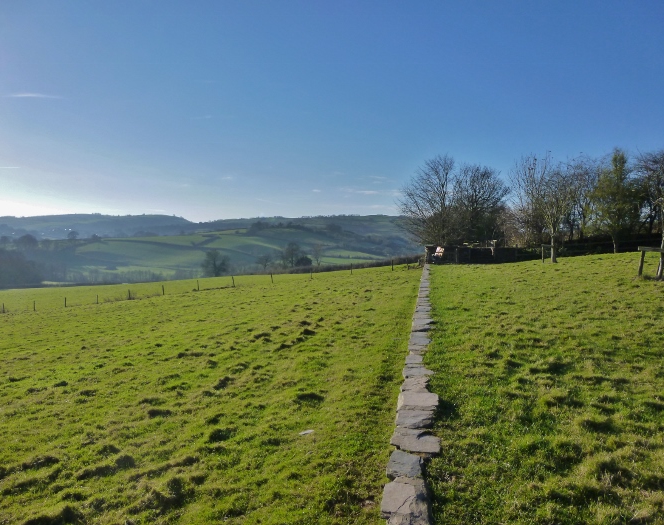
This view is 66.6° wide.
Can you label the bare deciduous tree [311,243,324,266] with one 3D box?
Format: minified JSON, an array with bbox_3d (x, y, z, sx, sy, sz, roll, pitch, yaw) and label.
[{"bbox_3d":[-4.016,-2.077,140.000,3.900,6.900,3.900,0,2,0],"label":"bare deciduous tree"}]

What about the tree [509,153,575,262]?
[{"bbox_3d":[10.983,-2.883,26.500,3.400,5.600,3.200,0,2,0],"label":"tree"}]

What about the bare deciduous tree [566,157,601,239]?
[{"bbox_3d":[17.344,-4.431,35.000,2.500,6.100,2.500,0,2,0],"label":"bare deciduous tree"}]

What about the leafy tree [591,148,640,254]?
[{"bbox_3d":[17.386,-3.741,31.000,3.000,6.400,3.000,0,2,0],"label":"leafy tree"}]

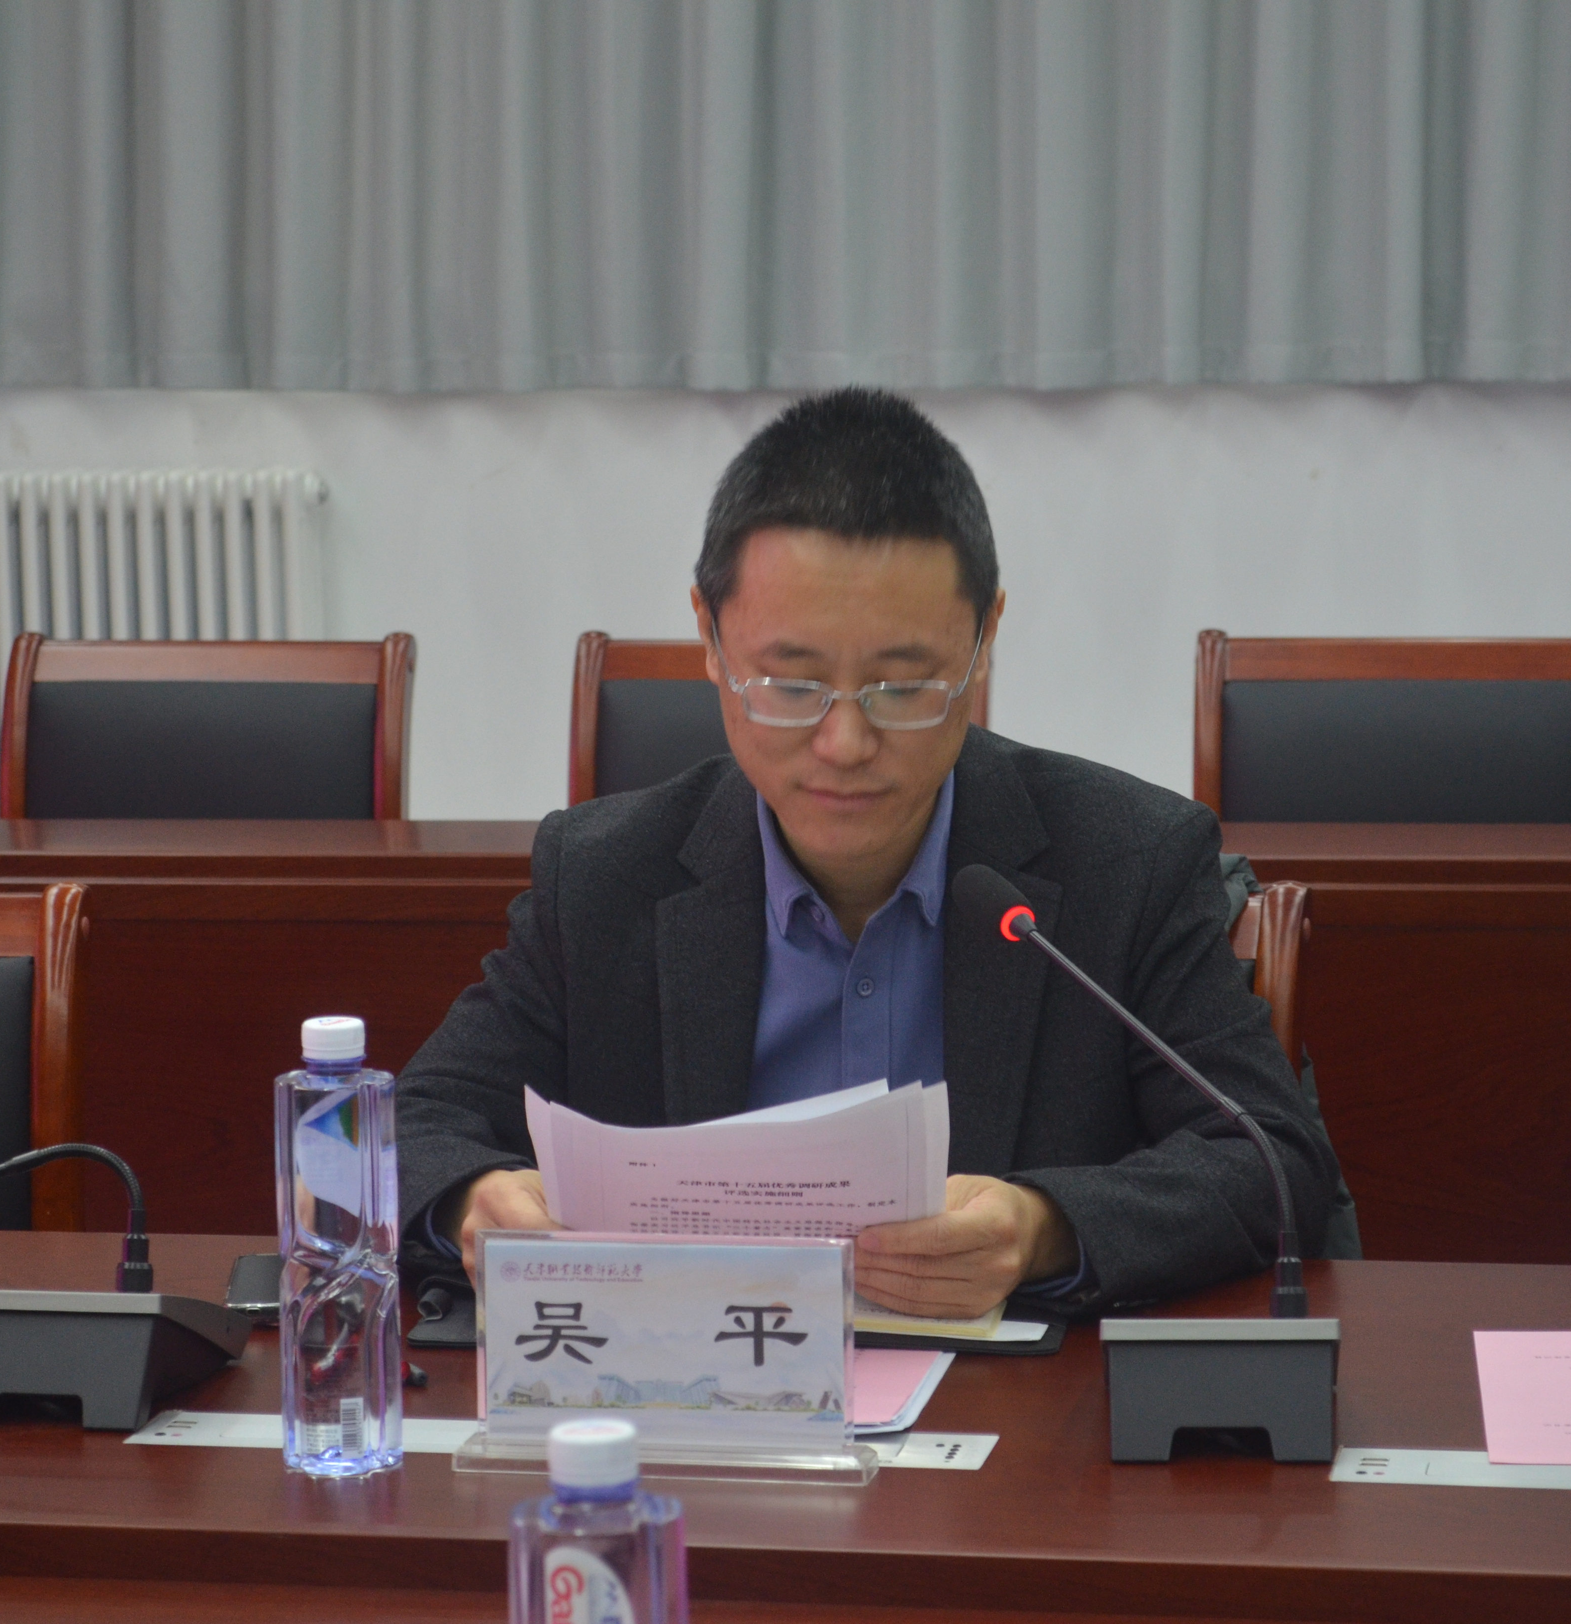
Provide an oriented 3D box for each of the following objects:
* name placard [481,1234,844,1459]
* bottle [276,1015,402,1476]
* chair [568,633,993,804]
[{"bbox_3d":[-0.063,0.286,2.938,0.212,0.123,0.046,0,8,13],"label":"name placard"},{"bbox_3d":[-0.238,0.230,2.952,0.064,0.240,0.064,-2,8,-5],"label":"bottle"},{"bbox_3d":[-0.065,0.309,5.809,0.540,0.940,0.580,1,8,16],"label":"chair"}]

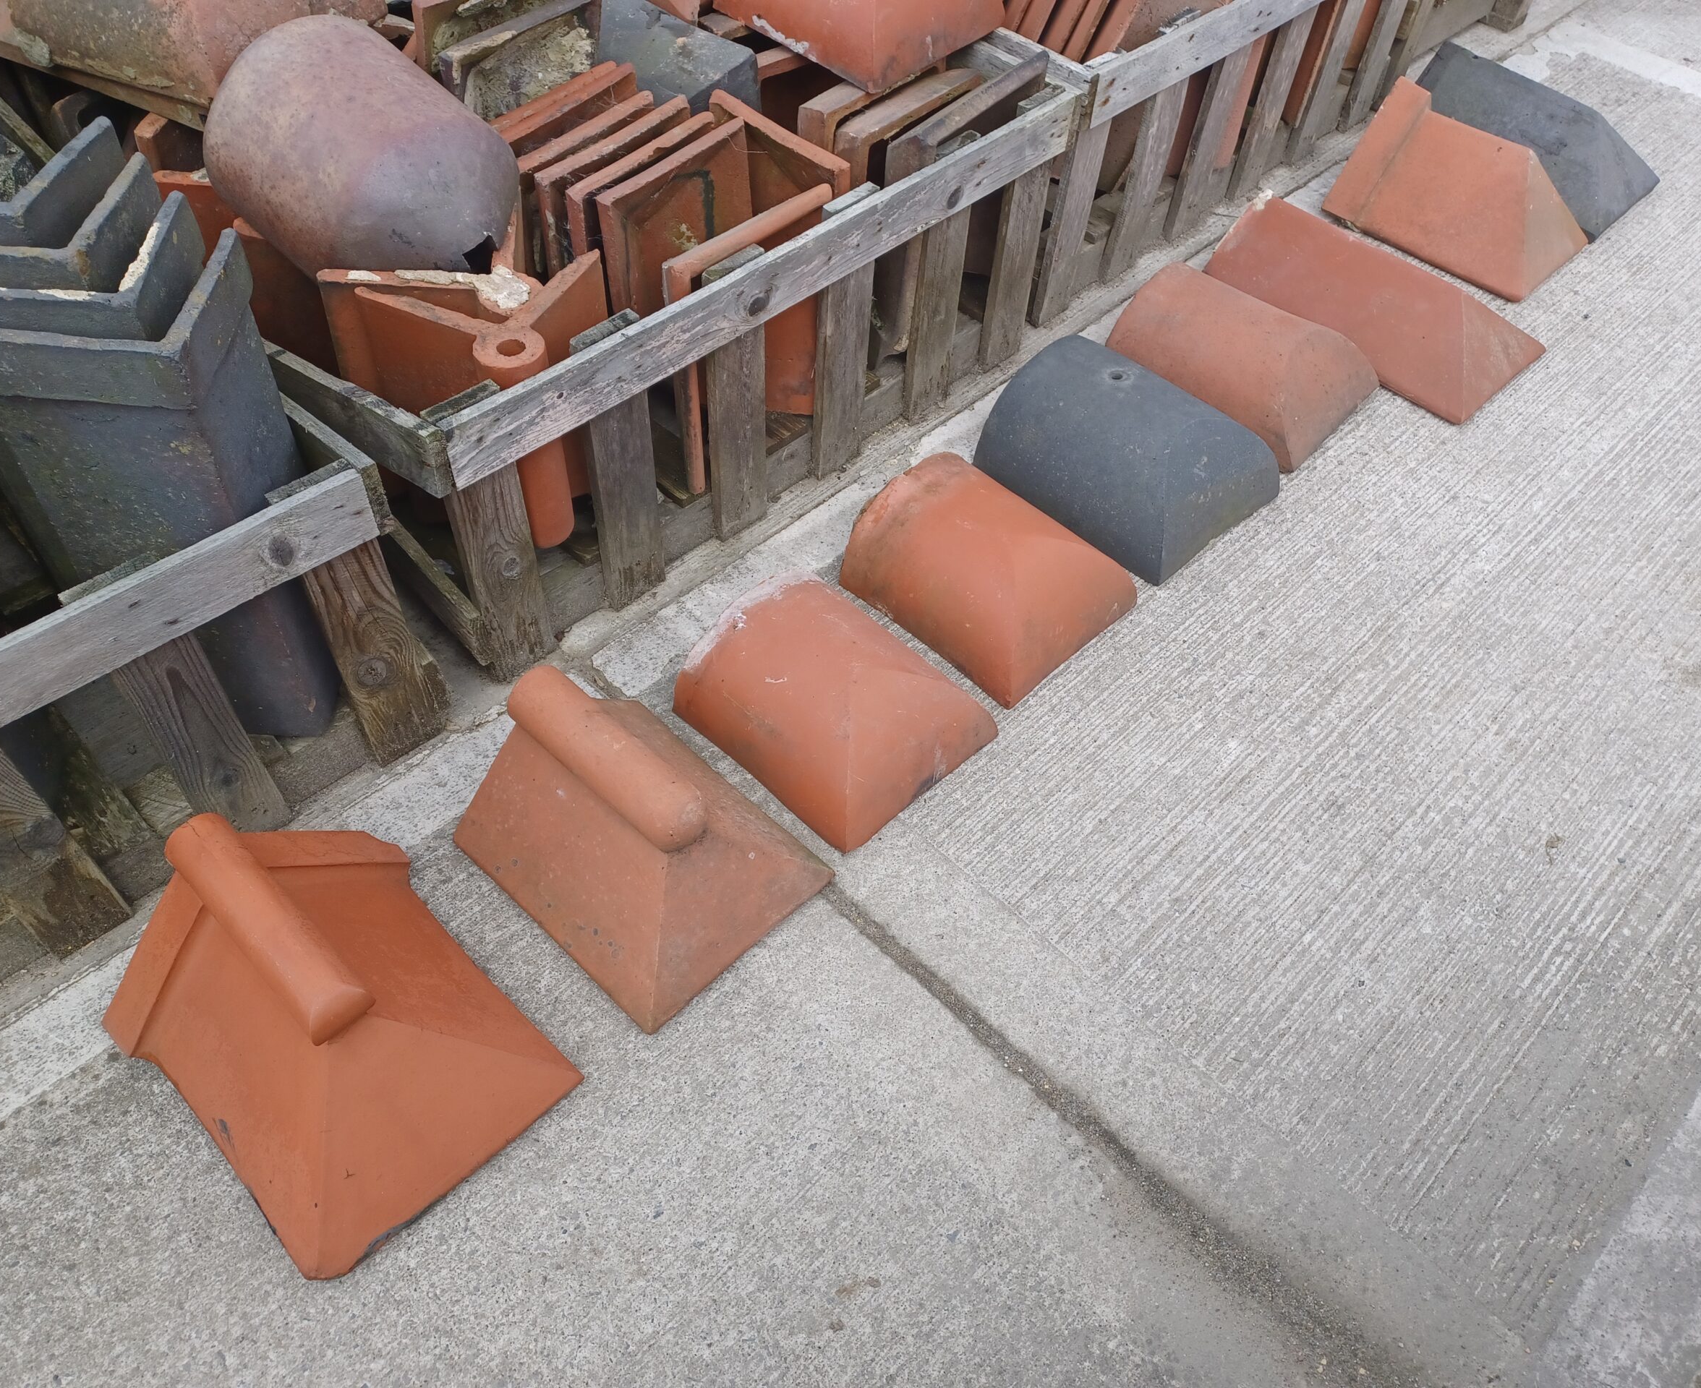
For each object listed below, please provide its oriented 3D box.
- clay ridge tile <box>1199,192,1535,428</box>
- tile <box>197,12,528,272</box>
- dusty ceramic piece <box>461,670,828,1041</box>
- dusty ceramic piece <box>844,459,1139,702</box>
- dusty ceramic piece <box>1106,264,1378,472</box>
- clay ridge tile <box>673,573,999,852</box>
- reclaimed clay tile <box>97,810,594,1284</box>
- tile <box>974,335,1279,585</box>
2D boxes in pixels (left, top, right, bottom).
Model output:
[{"bbox_3d":[0.828,-0.623,2.059,0.273,0.109,0.454,-35,59,-29],"label":"clay ridge tile"},{"bbox_3d":[-0.528,-0.602,1.479,0.259,0.159,0.260,41,55,9],"label":"tile"},{"bbox_3d":[-0.208,0.116,1.314,0.310,0.155,0.248,37,56,25],"label":"dusty ceramic piece"},{"bbox_3d":[0.175,-0.166,1.607,0.278,0.123,0.251,38,57,26],"label":"dusty ceramic piece"},{"bbox_3d":[0.580,-0.507,1.945,0.329,0.104,0.250,36,56,25],"label":"dusty ceramic piece"},{"bbox_3d":[-0.011,-0.009,1.462,0.273,0.116,0.247,38,57,26],"label":"clay ridge tile"},{"bbox_3d":[-0.463,0.264,1.164,0.354,0.161,0.276,37,56,25],"label":"reclaimed clay tile"},{"bbox_3d":[0.377,-0.336,1.762,0.274,0.134,0.319,-35,59,-29],"label":"tile"}]

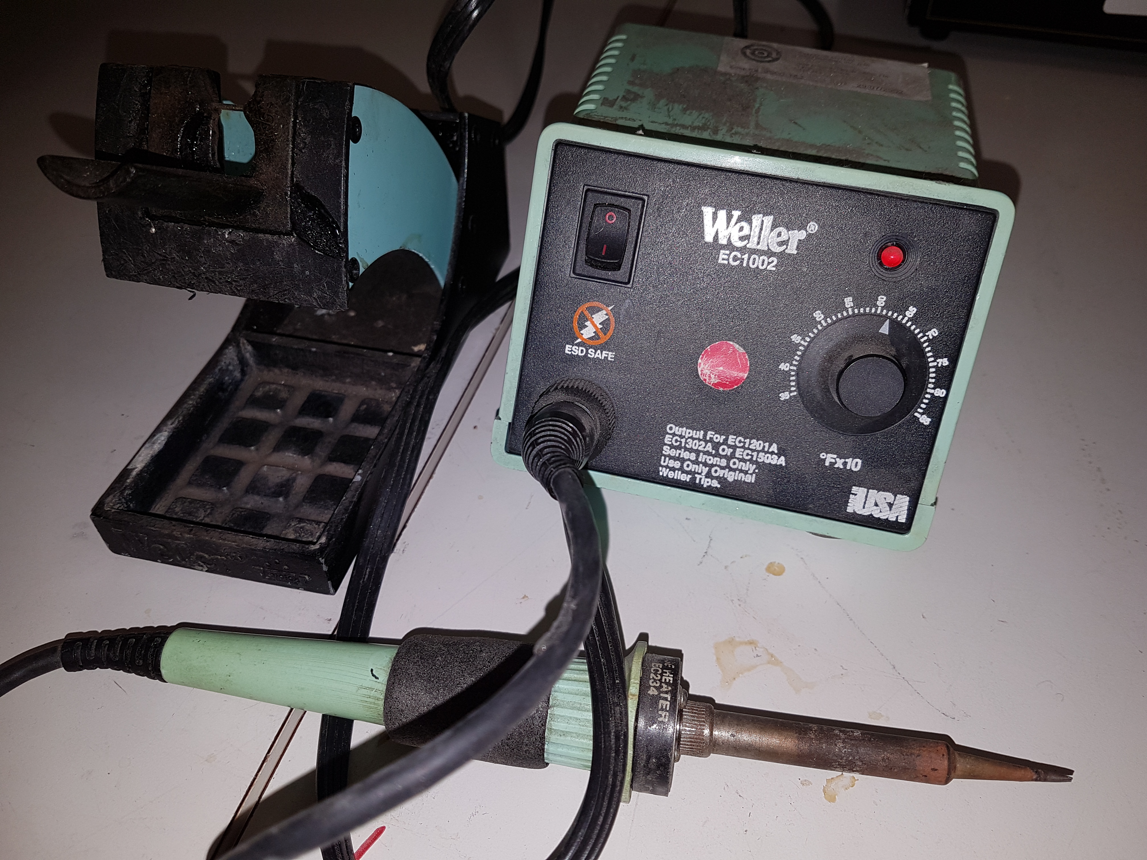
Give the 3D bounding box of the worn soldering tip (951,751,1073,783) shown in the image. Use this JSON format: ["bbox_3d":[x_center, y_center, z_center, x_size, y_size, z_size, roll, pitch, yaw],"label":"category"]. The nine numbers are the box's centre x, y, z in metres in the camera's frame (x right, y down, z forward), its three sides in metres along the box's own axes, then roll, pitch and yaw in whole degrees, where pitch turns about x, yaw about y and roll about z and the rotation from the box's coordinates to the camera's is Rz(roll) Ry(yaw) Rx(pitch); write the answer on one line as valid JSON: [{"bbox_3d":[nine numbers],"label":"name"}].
[{"bbox_3d":[0.084,0.065,0.165,0.024,0.005,0.005,6,45,0],"label":"worn soldering tip"}]

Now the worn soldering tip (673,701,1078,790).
[{"bbox_3d":[0.058,0.062,0.166,0.076,0.011,0.011,6,45,0],"label":"worn soldering tip"}]

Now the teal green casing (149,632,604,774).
[{"bbox_3d":[-0.036,0.051,0.170,0.094,0.022,0.022,6,45,4],"label":"teal green casing"}]

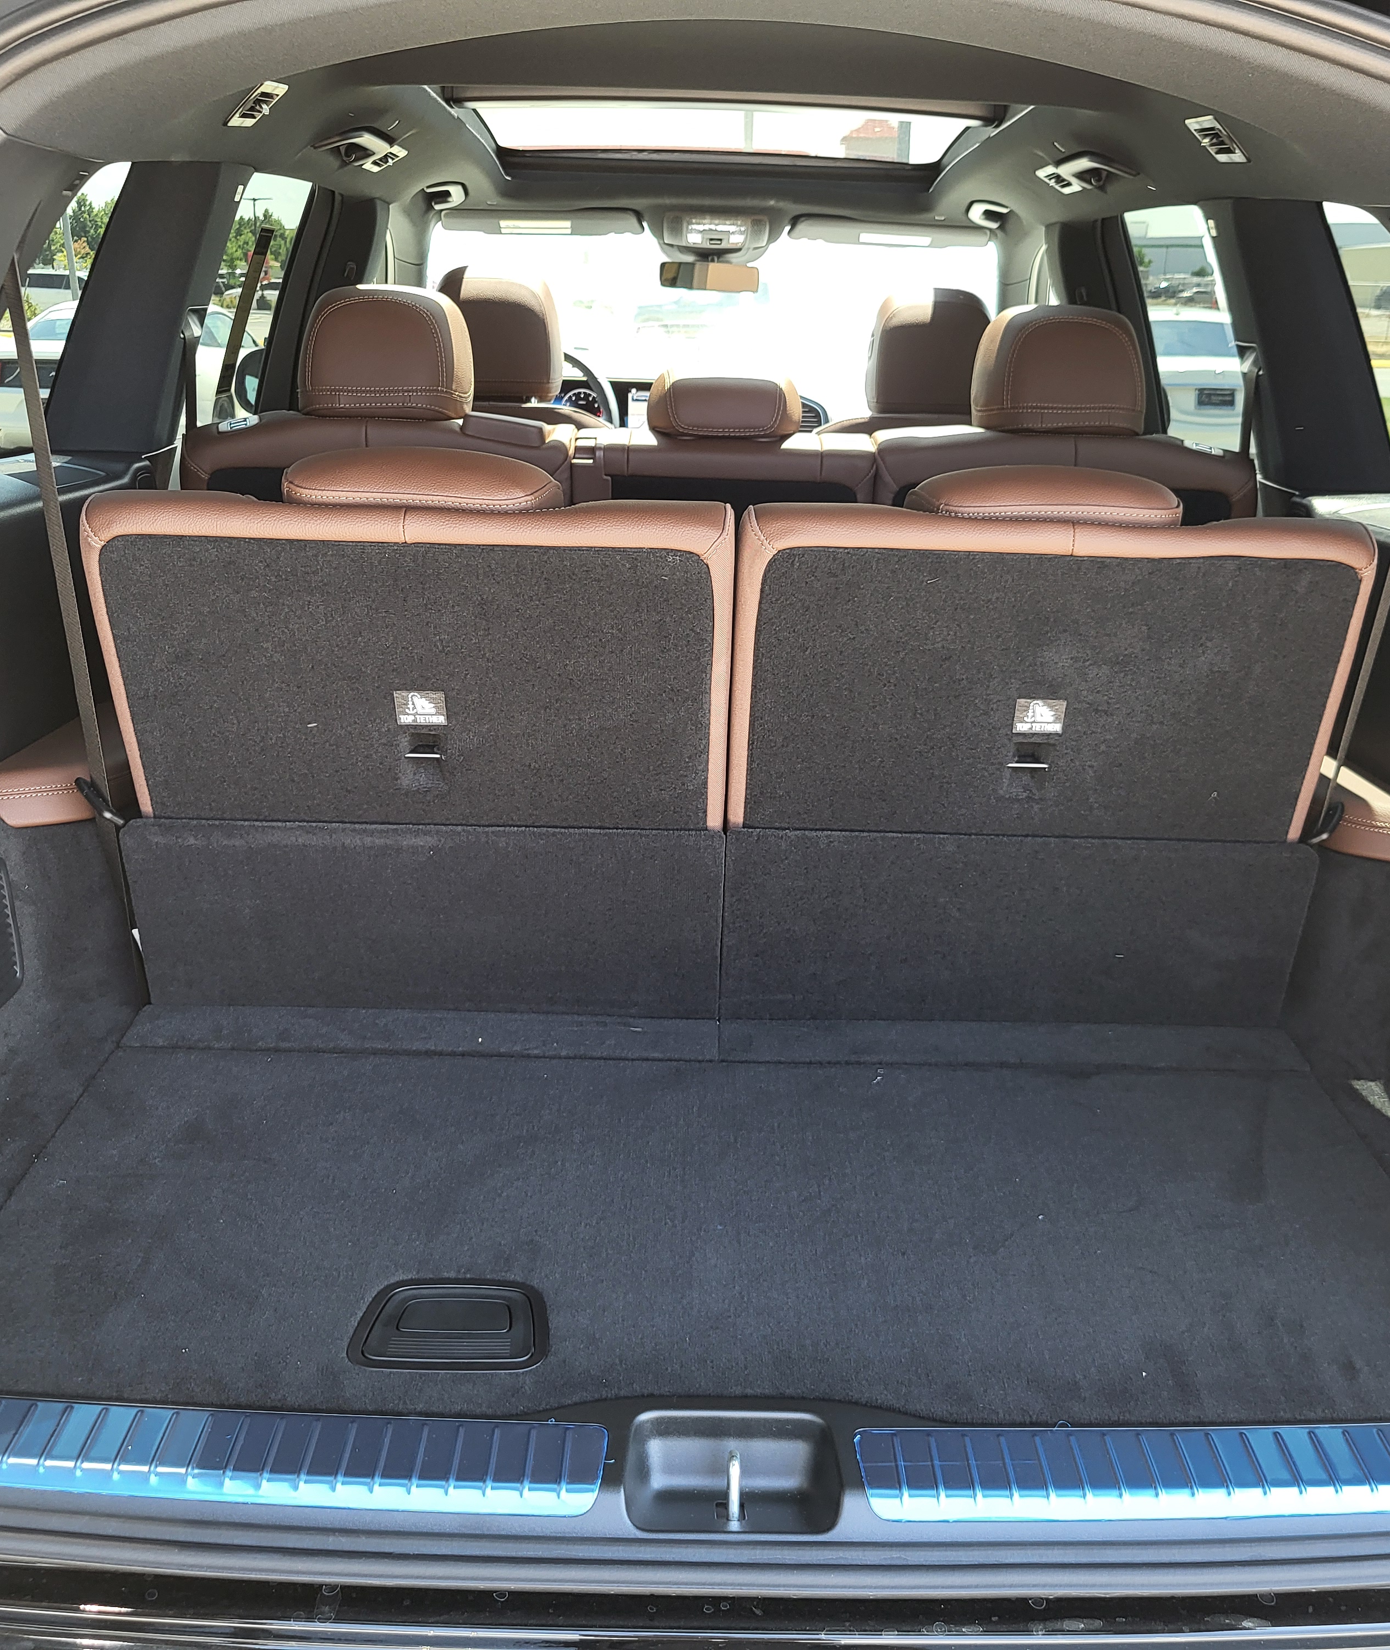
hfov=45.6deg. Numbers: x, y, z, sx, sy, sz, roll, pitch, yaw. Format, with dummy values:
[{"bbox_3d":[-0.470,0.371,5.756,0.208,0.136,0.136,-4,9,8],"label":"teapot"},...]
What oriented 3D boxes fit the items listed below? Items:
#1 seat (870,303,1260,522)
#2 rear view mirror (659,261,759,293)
[{"bbox_3d":[0.461,-0.264,2.585,0.509,1.080,0.850,1,20,0],"label":"seat"},{"bbox_3d":[0.033,-1.239,3.740,0.235,0.060,0.040,7,25,16],"label":"rear view mirror"}]

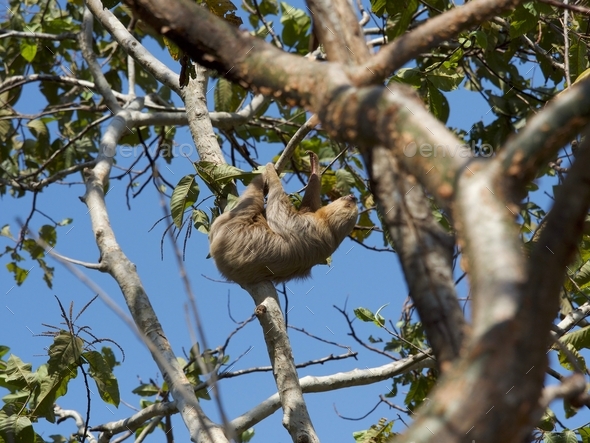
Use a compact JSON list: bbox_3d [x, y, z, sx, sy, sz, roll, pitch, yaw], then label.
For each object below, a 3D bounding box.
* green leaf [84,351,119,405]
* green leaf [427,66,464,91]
[{"bbox_3d":[-0.654,0.531,17.300,0.088,0.223,0.060,-30,-17,-10],"label":"green leaf"},{"bbox_3d":[0.515,-0.486,17.500,0.127,0.075,0.051,0,-18,0],"label":"green leaf"}]

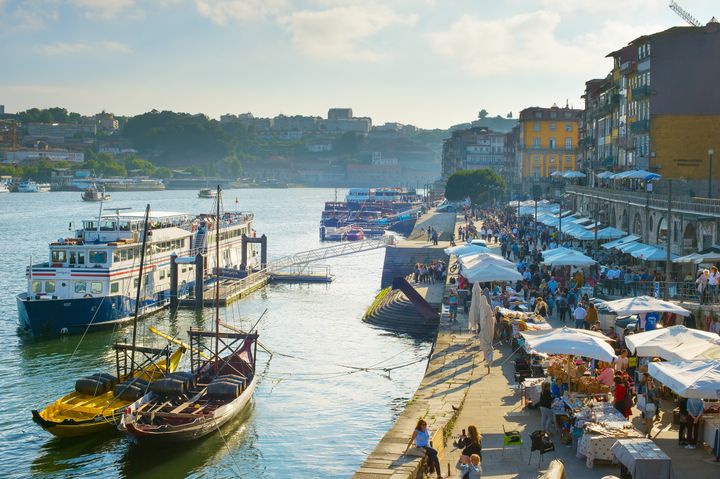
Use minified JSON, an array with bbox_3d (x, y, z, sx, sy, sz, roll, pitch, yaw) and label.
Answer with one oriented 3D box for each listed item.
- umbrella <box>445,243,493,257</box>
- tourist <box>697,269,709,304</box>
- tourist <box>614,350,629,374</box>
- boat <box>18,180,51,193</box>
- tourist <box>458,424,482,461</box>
[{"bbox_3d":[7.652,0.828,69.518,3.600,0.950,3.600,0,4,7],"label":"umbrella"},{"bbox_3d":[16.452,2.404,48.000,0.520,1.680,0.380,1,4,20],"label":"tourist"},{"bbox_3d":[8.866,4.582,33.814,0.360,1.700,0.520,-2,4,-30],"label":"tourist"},{"bbox_3d":[-190.551,-30.503,585.000,20.000,6.500,5.500,2,4,30],"label":"boat"},{"bbox_3d":[3.144,6.052,28.202,0.500,1.660,0.500,2,4,20],"label":"tourist"}]

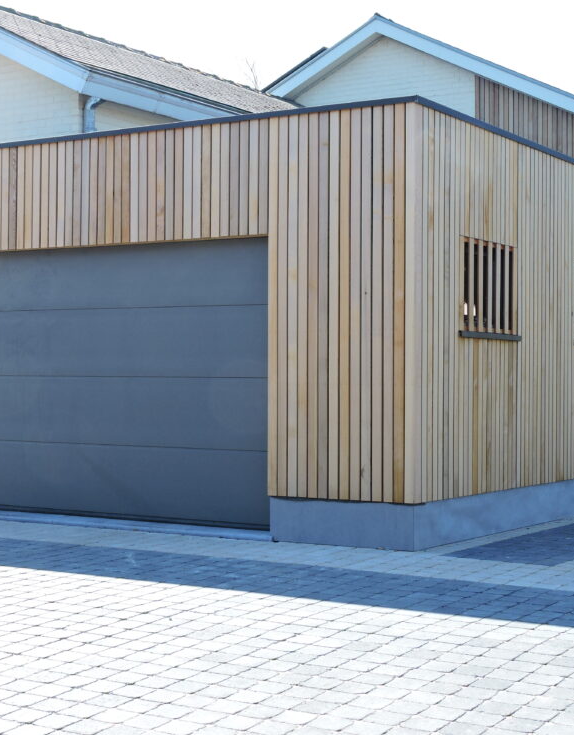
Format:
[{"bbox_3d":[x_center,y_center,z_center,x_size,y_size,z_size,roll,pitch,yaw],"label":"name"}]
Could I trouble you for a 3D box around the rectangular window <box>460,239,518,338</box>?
[{"bbox_3d":[1.449,-0.560,10.218,0.110,0.679,1.061,0,-1,31],"label":"rectangular window"}]

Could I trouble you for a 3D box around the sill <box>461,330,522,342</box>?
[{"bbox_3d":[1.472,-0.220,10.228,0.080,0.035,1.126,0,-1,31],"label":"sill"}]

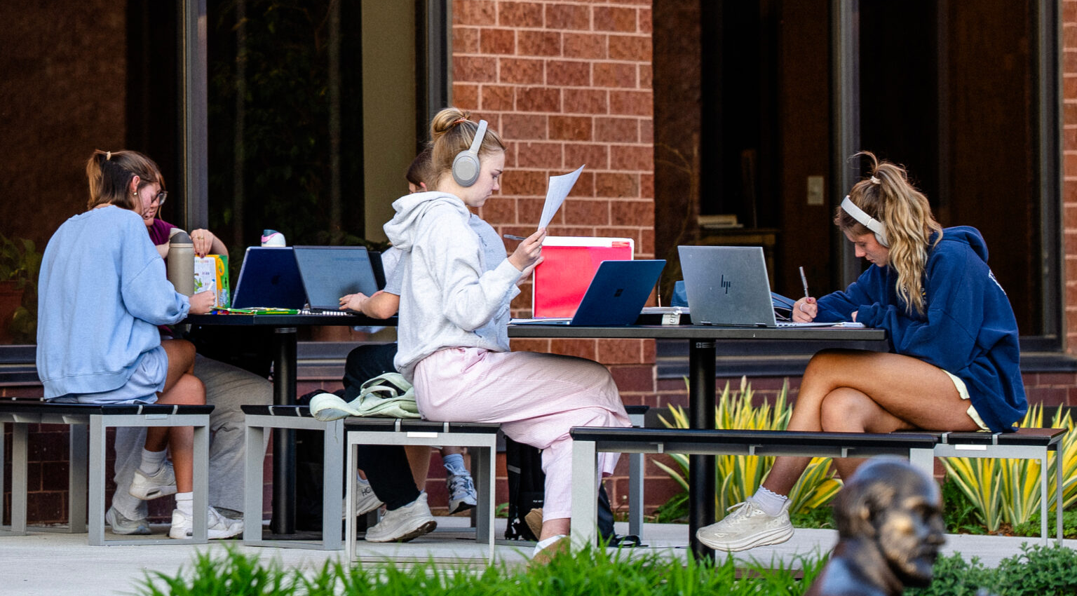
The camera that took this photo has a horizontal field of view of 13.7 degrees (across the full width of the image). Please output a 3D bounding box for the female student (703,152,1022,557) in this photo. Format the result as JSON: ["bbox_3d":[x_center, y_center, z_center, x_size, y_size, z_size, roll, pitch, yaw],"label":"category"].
[{"bbox_3d":[0.955,0.175,13.200,0.970,1.190,0.480,0,0,1],"label":"female student"}]

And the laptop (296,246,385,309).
[{"bbox_3d":[-0.594,-0.062,15.080,0.324,0.215,0.310,-1,1,-43],"label":"laptop"}]

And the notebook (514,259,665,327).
[{"bbox_3d":[0.147,-0.015,13.250,0.335,0.200,0.310,-1,-1,38],"label":"notebook"}]

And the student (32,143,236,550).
[{"bbox_3d":[-1.333,0.150,14.920,0.620,1.290,0.480,-1,1,-37],"label":"student"}]

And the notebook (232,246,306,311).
[{"bbox_3d":[-0.945,-0.066,15.220,0.304,0.210,0.305,-1,1,-38],"label":"notebook"}]

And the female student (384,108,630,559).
[{"bbox_3d":[-0.092,0.115,13.200,0.730,1.345,0.480,0,0,2],"label":"female student"}]

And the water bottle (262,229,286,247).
[{"bbox_3d":[-0.913,-0.098,15.450,0.080,0.275,0.080,-1,1,-37],"label":"water bottle"}]

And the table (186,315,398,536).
[{"bbox_3d":[-0.835,0.420,14.850,1.070,0.735,1.070,0,-1,-40],"label":"table"}]

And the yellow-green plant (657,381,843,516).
[{"bbox_3d":[0.720,0.520,15.400,0.650,0.490,0.600,0,0,0],"label":"yellow-green plant"}]

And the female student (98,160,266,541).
[{"bbox_3d":[-1.200,0.155,15.100,0.520,1.280,0.720,0,-1,-35],"label":"female student"}]

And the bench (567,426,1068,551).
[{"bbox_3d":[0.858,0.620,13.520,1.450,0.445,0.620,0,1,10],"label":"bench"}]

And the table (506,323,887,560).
[{"bbox_3d":[0.490,0.448,13.500,1.090,0.735,1.090,0,0,5],"label":"table"}]

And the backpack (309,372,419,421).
[{"bbox_3d":[-0.530,0.306,14.000,0.360,0.160,0.280,0,1,-18],"label":"backpack"}]

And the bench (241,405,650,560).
[{"bbox_3d":[-0.288,0.587,14.120,1.240,0.455,0.820,0,1,6],"label":"bench"}]

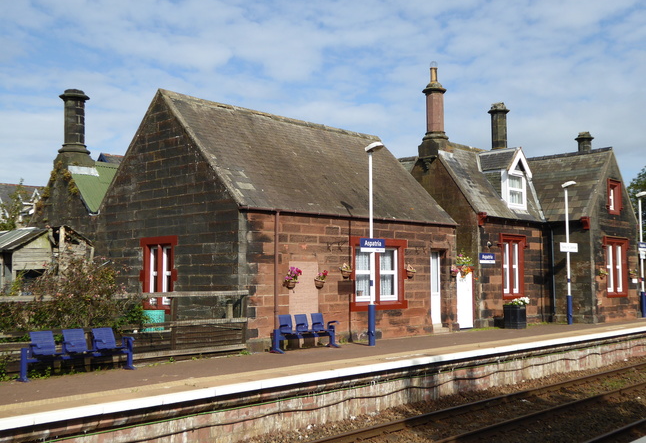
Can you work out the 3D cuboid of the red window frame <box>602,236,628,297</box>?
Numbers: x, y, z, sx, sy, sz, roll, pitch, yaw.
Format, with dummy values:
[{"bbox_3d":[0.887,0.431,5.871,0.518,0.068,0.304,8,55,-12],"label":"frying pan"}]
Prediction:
[{"bbox_3d":[12.399,1.924,29.239,2.450,2.500,0.200,4,-6,-45],"label":"red window frame"}]

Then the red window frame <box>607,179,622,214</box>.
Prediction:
[{"bbox_3d":[12.446,-1.012,29.538,1.420,1.500,0.200,4,-6,-45],"label":"red window frame"}]

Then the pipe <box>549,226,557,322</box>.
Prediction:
[{"bbox_3d":[9.859,2.207,29.648,0.130,4.180,0.130,4,-6,-44],"label":"pipe"}]

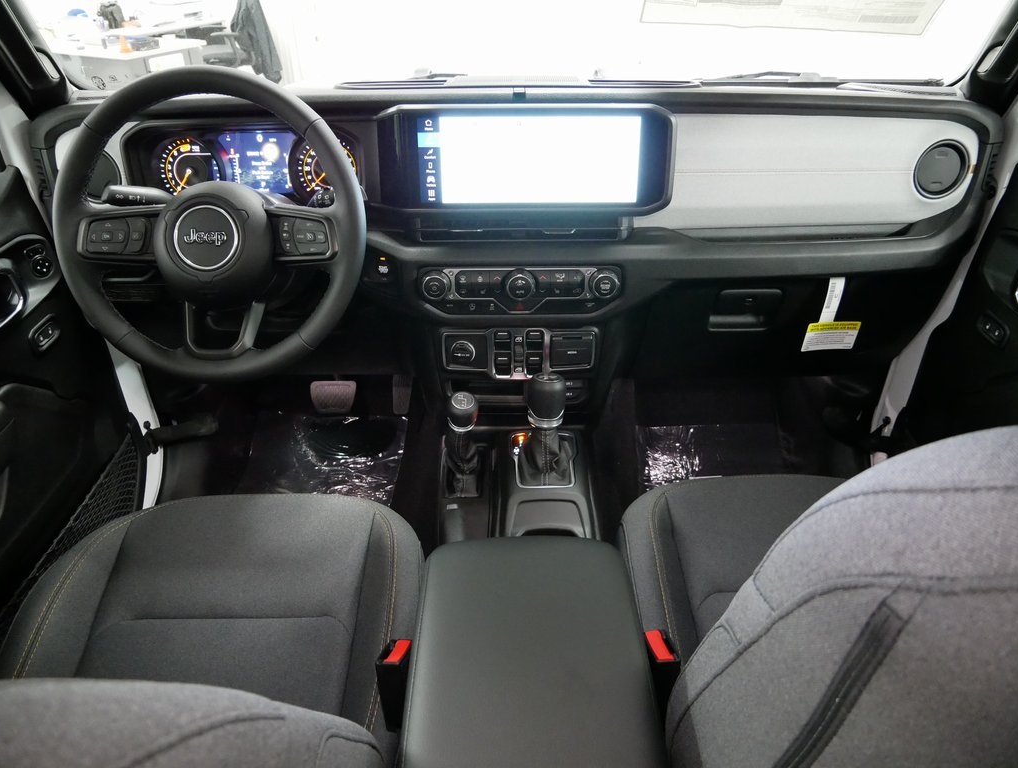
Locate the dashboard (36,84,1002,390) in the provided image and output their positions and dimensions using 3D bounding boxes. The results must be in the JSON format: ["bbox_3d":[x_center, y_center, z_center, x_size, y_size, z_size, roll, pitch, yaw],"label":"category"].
[{"bbox_3d":[0.013,-0.223,1.087,1.360,0.430,0.290,0,30,0],"label":"dashboard"}]

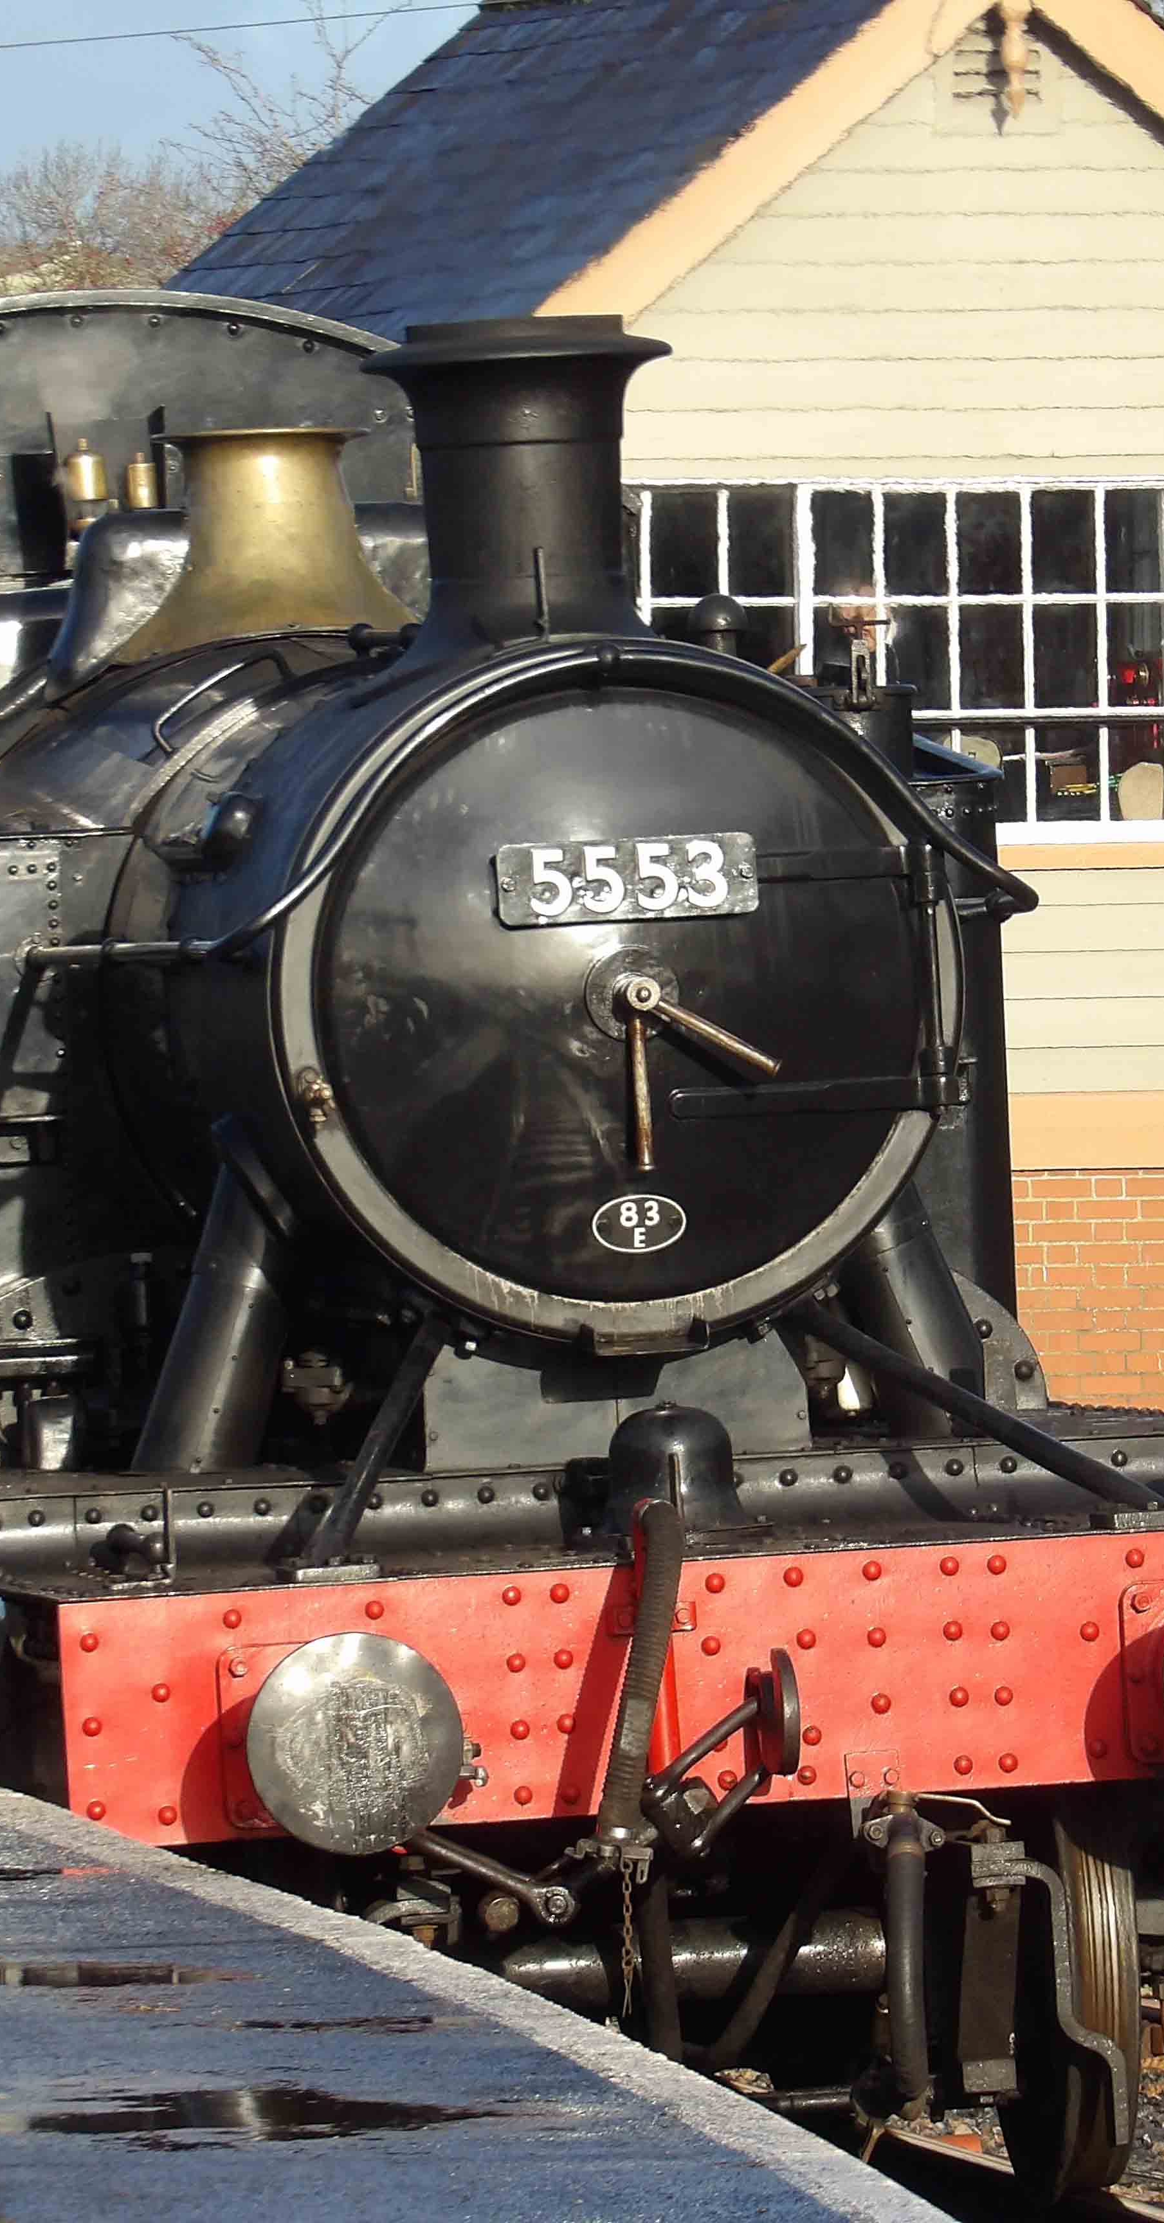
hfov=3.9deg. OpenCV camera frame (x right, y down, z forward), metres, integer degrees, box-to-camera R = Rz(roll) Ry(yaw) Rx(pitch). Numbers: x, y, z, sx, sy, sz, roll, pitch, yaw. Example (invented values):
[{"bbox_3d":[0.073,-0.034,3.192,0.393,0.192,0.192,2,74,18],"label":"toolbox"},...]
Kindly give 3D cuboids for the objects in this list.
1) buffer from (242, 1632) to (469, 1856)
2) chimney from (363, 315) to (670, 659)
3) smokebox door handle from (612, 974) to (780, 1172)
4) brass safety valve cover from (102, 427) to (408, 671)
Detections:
[{"bbox_3d":[-0.462,1.159,31.275,0.408,0.408,0.500,-3,1,-12],"label":"buffer"},{"bbox_3d":[-0.106,-1.199,33.187,0.600,0.690,0.600,-3,1,0],"label":"chimney"},{"bbox_3d":[0.219,-0.077,32.360,0.305,0.365,0.130,-3,1,-12],"label":"smokebox door handle"},{"bbox_3d":[-0.680,-1.229,36.587,0.700,0.505,0.660,-4,1,-11],"label":"brass safety valve cover"}]

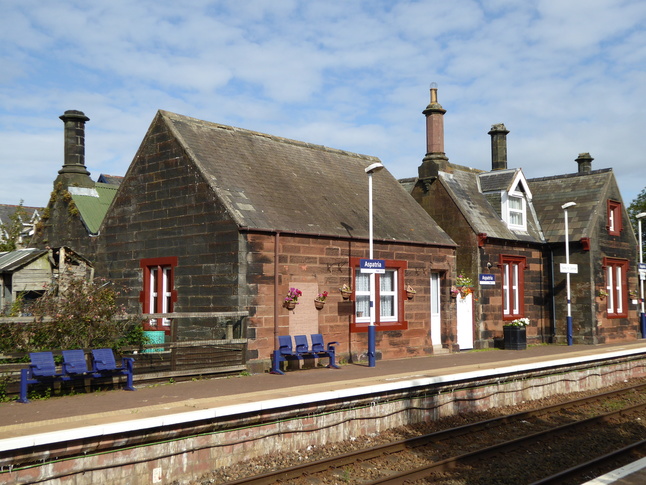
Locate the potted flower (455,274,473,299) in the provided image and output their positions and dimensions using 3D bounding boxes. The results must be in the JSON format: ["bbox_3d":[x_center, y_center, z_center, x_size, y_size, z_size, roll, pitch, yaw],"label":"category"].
[{"bbox_3d":[5.016,1.553,24.454,0.900,0.860,0.340,4,-6,-45],"label":"potted flower"}]

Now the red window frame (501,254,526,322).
[{"bbox_3d":[7.356,1.740,26.702,1.900,2.460,0.200,4,-6,-45],"label":"red window frame"}]

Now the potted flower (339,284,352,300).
[{"bbox_3d":[0.663,1.479,20.350,0.320,0.430,0.240,4,-6,-44],"label":"potted flower"}]

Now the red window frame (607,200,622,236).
[{"bbox_3d":[12.446,-1.012,29.538,1.420,1.500,0.200,4,-6,-45],"label":"red window frame"}]

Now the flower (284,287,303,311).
[{"bbox_3d":[-0.833,1.543,18.862,0.430,0.640,0.320,4,-6,-44],"label":"flower"}]

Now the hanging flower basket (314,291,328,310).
[{"bbox_3d":[-0.043,1.649,19.642,0.310,0.530,0.250,4,-6,-44],"label":"hanging flower basket"}]

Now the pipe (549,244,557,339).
[{"bbox_3d":[9.859,2.207,29.648,0.130,4.180,0.130,4,-6,-44],"label":"pipe"}]

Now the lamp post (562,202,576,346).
[{"bbox_3d":[9.574,1.182,26.782,0.280,5.580,0.500,4,-6,-45],"label":"lamp post"}]

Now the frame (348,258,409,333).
[{"bbox_3d":[1.769,1.659,21.623,2.580,2.240,0.180,4,-6,-44],"label":"frame"}]

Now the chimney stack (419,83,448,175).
[{"bbox_3d":[4.416,-4.373,27.206,0.950,3.900,0.950,4,-6,-45],"label":"chimney stack"}]

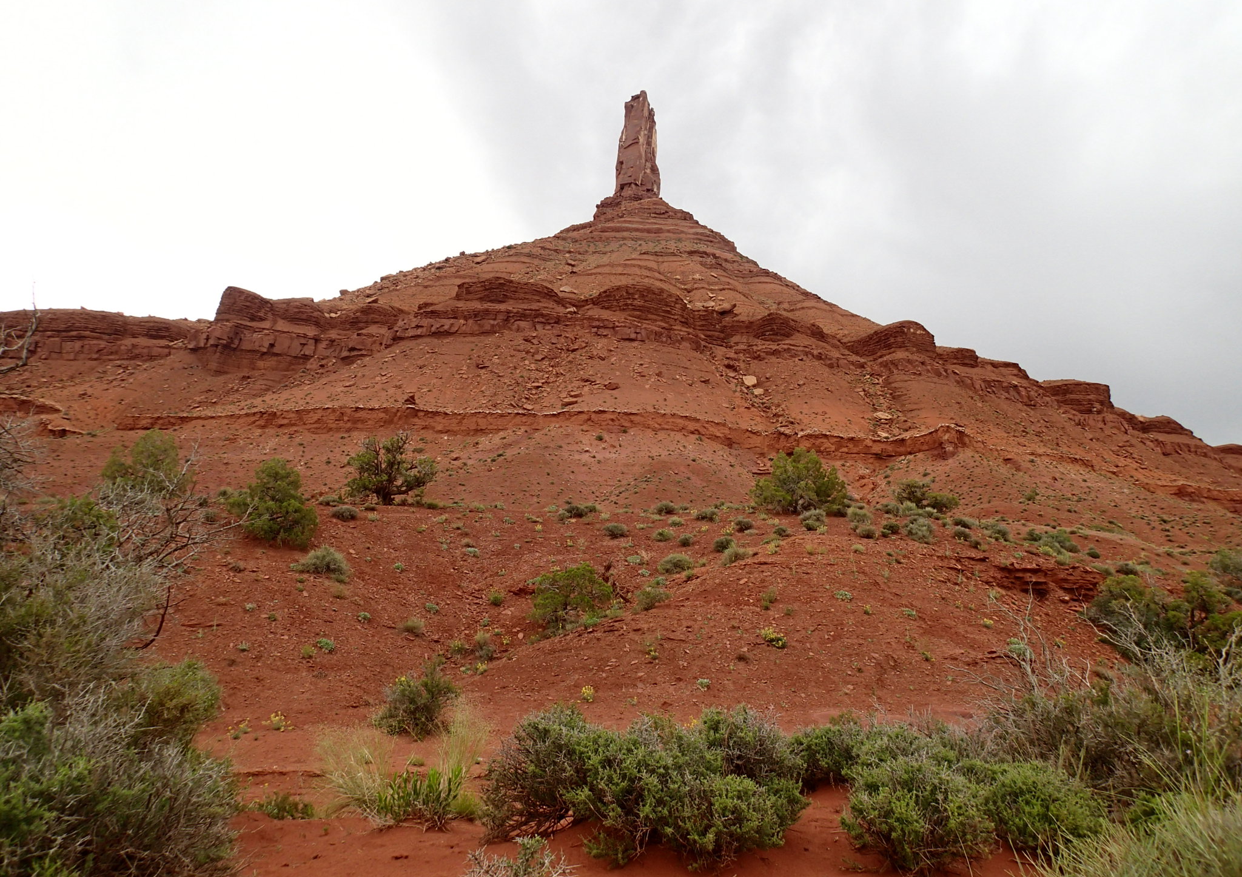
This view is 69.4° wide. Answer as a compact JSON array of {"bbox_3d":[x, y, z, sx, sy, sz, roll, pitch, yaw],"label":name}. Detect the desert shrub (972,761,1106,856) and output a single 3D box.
[{"bbox_3d":[2.135,1.891,4.600,0.712,0.449,0.677,-2,-6,24],"label":"desert shrub"}]

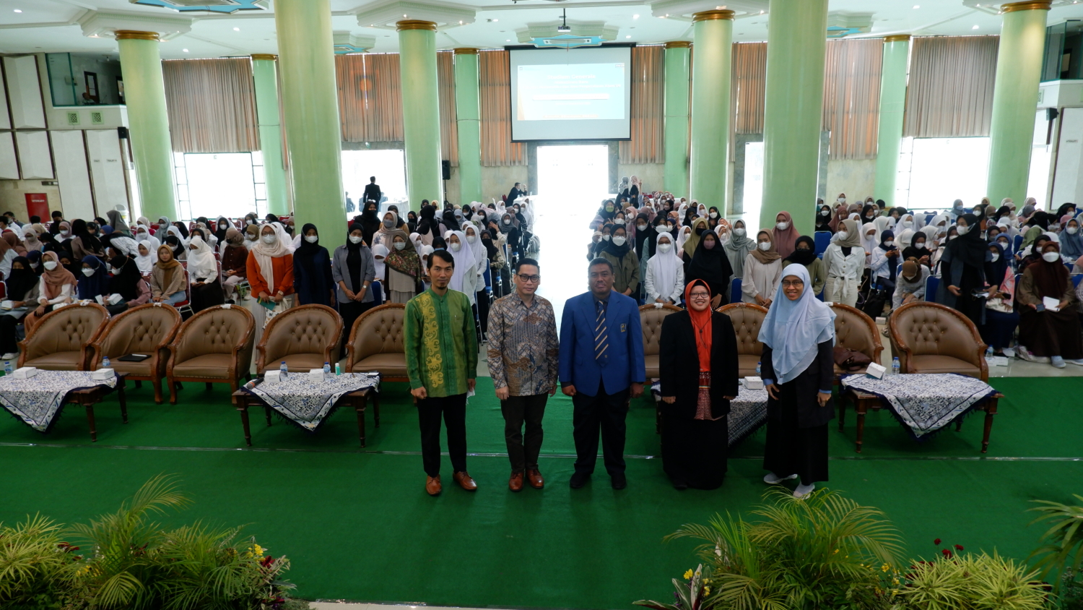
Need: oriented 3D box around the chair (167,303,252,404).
[{"bbox_3d":[-3.273,0.486,6.755,0.760,0.870,0.680,0,13,3],"label":"chair"}]

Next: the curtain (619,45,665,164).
[{"bbox_3d":[3.355,-6.677,22.115,1.620,3.834,0.180,0,13,3],"label":"curtain"}]

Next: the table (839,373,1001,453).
[{"bbox_3d":[3.014,0.887,5.399,1.130,0.475,0.540,0,13,3],"label":"table"}]

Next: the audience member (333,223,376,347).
[{"bbox_3d":[-2.193,-0.139,7.753,0.500,1.610,0.340,-3,13,-7],"label":"audience member"}]

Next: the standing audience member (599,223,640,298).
[{"bbox_3d":[0.893,-0.116,7.464,0.470,1.580,0.340,0,13,4],"label":"standing audience member"}]

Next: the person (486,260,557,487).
[{"bbox_3d":[-0.136,0.494,4.644,0.490,1.655,0.310,-2,11,-7],"label":"person"}]

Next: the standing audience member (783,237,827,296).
[{"bbox_3d":[3.046,-0.063,7.746,0.480,1.490,0.300,1,11,9],"label":"standing audience member"}]

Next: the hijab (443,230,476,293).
[{"bbox_3d":[-0.916,-0.467,7.550,0.400,0.760,0.340,2,13,11],"label":"hijab"}]

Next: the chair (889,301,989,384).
[{"bbox_3d":[3.665,0.471,6.303,0.770,0.850,0.720,-2,13,-4],"label":"chair"}]

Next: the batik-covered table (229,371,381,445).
[{"bbox_3d":[-1.984,0.897,5.728,1.120,0.480,0.550,0,13,4],"label":"batik-covered table"}]

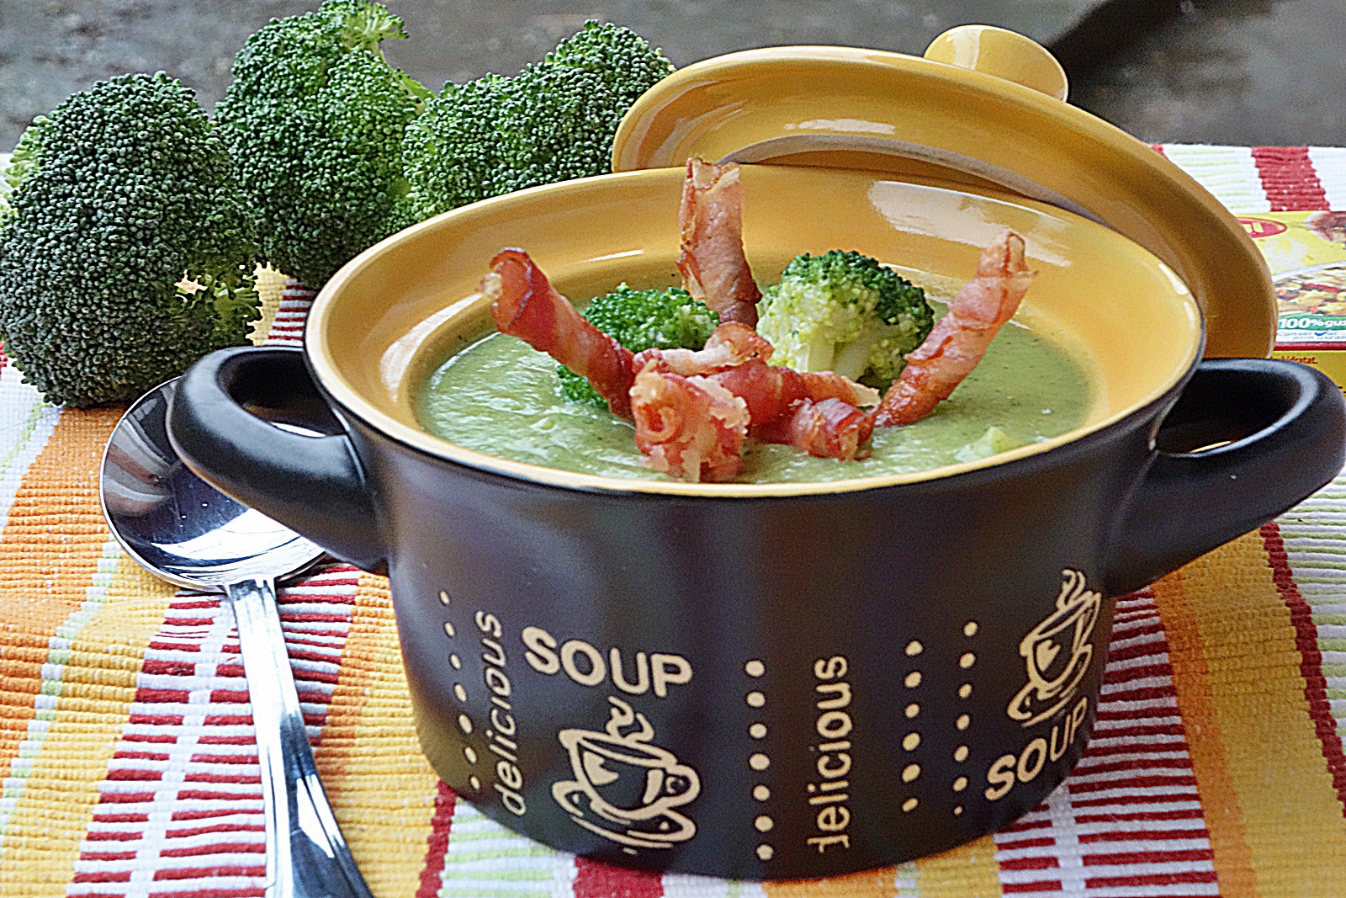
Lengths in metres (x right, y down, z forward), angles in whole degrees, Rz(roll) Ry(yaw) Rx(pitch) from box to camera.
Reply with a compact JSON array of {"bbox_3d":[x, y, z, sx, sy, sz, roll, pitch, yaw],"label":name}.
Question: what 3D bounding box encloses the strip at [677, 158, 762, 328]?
[{"bbox_3d":[0.009,-0.031,0.601,0.011,0.032,0.011,-9,-9,0],"label":"strip"}]

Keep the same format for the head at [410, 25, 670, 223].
[{"bbox_3d":[-0.028,-0.066,0.791,0.060,0.051,0.053,-1,24,0],"label":"head"}]

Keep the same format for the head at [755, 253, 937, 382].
[{"bbox_3d":[0.028,-0.021,0.596,0.028,0.023,0.025,-1,24,0],"label":"head"}]

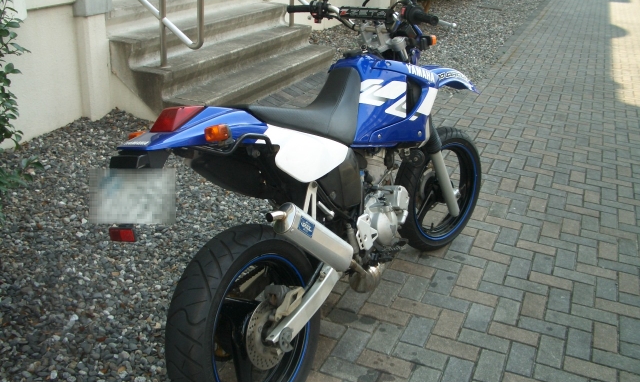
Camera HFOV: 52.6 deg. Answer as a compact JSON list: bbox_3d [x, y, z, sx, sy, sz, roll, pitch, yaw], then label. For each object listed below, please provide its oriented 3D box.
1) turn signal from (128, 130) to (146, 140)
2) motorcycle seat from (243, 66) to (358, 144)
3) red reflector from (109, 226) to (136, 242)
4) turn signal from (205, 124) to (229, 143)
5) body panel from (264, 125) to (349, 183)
[{"bbox_3d":[-0.481,-0.147,1.733,0.050,0.043,0.046,4,19,33],"label":"turn signal"},{"bbox_3d":[-0.057,-0.256,2.117,0.250,0.250,0.560,4,19,33],"label":"motorcycle seat"},{"bbox_3d":[-0.465,0.103,1.524,0.076,0.034,0.014,4,19,33],"label":"red reflector"},{"bbox_3d":[-0.249,-0.139,1.580,0.050,0.043,0.046,4,19,33],"label":"turn signal"},{"bbox_3d":[-0.023,-0.128,1.943,0.070,0.190,0.340,4,19,33],"label":"body panel"}]

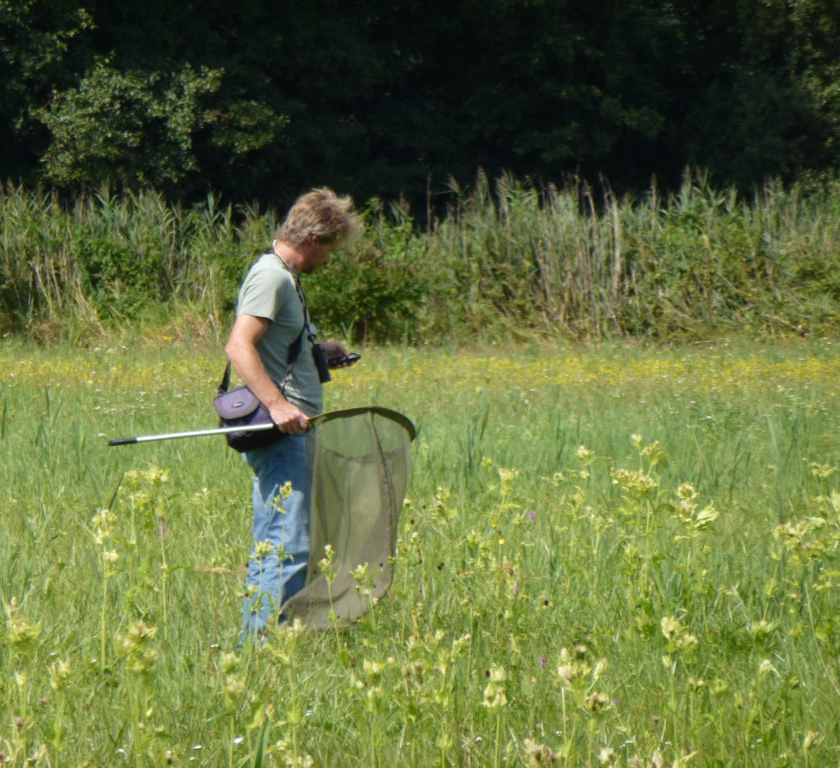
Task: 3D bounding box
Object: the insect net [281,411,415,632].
[{"bbox_3d":[-0.266,0.497,41.200,0.500,0.830,0.390,0,1,0],"label":"insect net"}]

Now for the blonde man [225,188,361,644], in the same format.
[{"bbox_3d":[-0.478,0.156,41.500,0.510,1.770,0.530,0,1,0],"label":"blonde man"}]

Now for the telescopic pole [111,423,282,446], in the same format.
[{"bbox_3d":[-0.799,0.182,41.200,0.726,0.022,0.022,-6,1,0],"label":"telescopic pole"}]

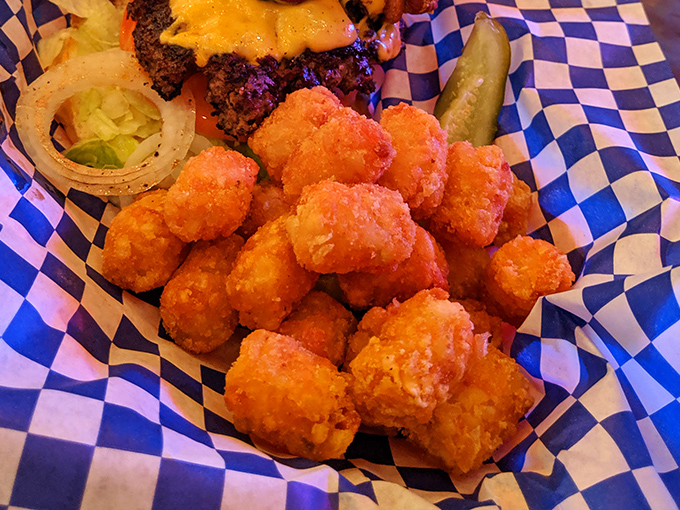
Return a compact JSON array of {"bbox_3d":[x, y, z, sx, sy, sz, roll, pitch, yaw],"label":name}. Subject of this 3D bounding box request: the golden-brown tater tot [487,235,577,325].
[{"bbox_3d":[0.057,0.008,0.160,0.022,0.029,0.022,-6,46,-30],"label":"golden-brown tater tot"}]

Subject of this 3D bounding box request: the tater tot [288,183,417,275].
[{"bbox_3d":[0.003,-0.008,0.150,0.036,0.024,0.025,6,48,12],"label":"tater tot"}]

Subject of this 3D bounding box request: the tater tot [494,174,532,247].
[{"bbox_3d":[0.065,-0.018,0.215,0.026,0.026,0.035,7,69,6],"label":"tater tot"}]

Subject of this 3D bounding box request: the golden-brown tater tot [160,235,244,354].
[{"bbox_3d":[-0.051,0.015,0.200,0.027,0.027,0.041,9,45,8],"label":"golden-brown tater tot"}]

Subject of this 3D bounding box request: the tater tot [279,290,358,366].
[{"bbox_3d":[-0.009,0.023,0.149,0.032,0.024,0.024,4,48,10],"label":"tater tot"}]

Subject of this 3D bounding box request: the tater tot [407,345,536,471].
[{"bbox_3d":[0.041,0.049,0.168,0.038,0.028,0.028,-39,57,-10],"label":"tater tot"}]

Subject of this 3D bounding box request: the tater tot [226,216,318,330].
[{"bbox_3d":[-0.024,0.006,0.186,0.026,0.026,0.039,20,69,17],"label":"tater tot"}]

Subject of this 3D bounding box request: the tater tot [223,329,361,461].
[{"bbox_3d":[-0.015,0.044,0.168,0.041,0.028,0.028,27,53,18],"label":"tater tot"}]

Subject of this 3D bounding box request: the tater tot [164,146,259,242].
[{"bbox_3d":[-0.039,-0.019,0.163,0.022,0.022,0.029,37,73,28],"label":"tater tot"}]

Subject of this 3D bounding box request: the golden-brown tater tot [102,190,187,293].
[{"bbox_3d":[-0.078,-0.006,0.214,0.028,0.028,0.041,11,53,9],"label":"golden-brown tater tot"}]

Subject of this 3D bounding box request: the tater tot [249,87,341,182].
[{"bbox_3d":[-0.017,-0.046,0.207,0.039,0.028,0.028,-42,59,-17],"label":"tater tot"}]

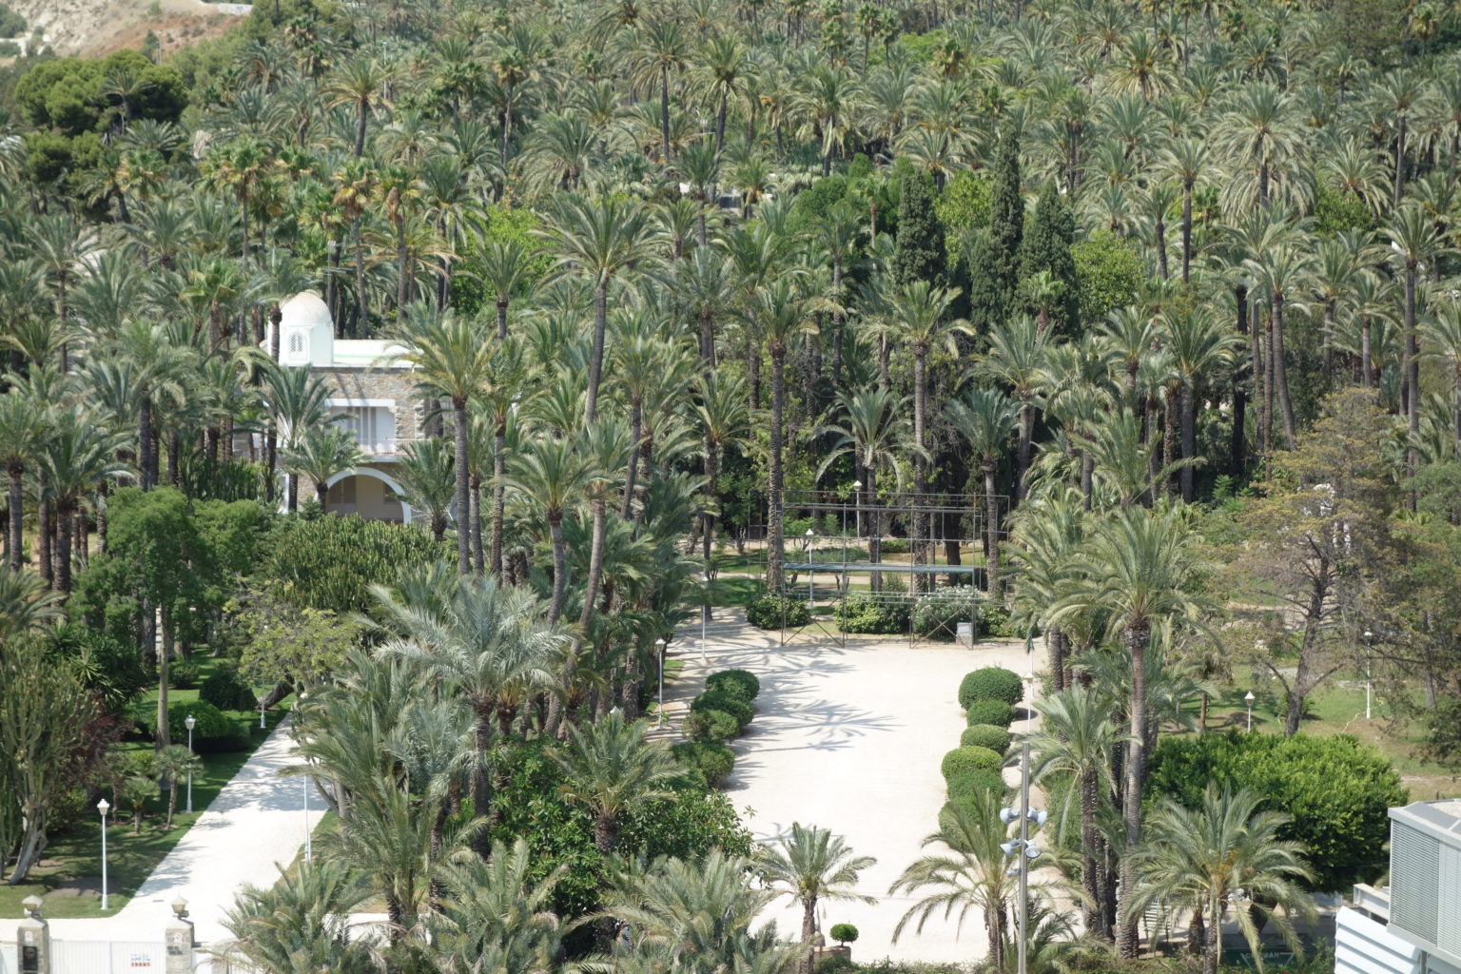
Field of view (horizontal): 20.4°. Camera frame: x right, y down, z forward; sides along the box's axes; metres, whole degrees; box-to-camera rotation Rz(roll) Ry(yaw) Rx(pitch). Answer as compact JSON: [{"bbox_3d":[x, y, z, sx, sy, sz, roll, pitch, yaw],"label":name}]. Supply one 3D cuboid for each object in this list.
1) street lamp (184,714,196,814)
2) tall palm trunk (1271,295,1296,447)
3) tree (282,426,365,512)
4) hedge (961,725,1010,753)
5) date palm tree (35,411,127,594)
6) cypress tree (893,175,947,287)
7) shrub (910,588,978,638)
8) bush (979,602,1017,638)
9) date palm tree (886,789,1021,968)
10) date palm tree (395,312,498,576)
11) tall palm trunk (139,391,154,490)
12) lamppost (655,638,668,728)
[{"bbox_3d":[-20.377,10.436,152.741,0.430,3.790,0.430,0,8,0],"label":"street lamp"},{"bbox_3d":[32.490,-5.670,237.960,1.550,11.740,1.000,0,9,0],"label":"tall palm trunk"},{"bbox_3d":[-21.720,0.100,216.620,4.640,6.720,4.640,0,9,0],"label":"tree"},{"bbox_3d":[10.570,10.200,168.160,2.080,1.250,2.000,0,9,0],"label":"hedge"},{"bbox_3d":[-31.290,1.610,194.640,4.950,10.320,4.950,0,9,0],"label":"date palm tree"},{"bbox_3d":[10.057,-8.094,216.046,2.978,17.147,2.978,0,9,0],"label":"cypress tree"},{"bbox_3d":[10.240,5.850,194.070,3.170,2.100,2.700,0,9,0],"label":"shrub"},{"bbox_3d":[11.960,5.894,179.041,1.914,1.499,1.914,0,9,0],"label":"bush"},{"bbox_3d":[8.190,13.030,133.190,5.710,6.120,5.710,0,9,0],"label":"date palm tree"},{"bbox_3d":[-12.397,-0.572,177.363,4.889,14.804,4.889,0,9,0],"label":"date palm tree"},{"bbox_3d":[-30.674,-1.677,213.538,0.600,6.800,0.580,0,9,0],"label":"tall palm trunk"},{"bbox_3d":[-2.856,8.096,166.740,0.430,3.810,0.430,0,8,0],"label":"lamppost"}]

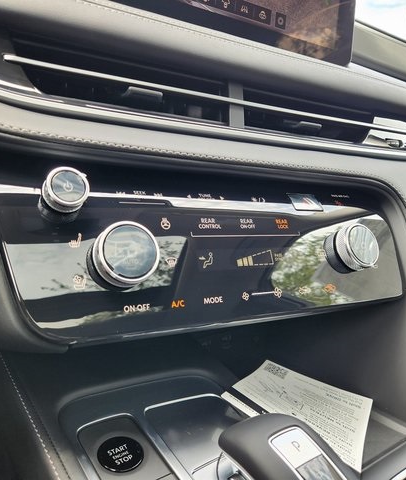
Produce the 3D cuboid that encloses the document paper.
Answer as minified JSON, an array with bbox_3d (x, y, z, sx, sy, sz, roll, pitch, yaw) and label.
[{"bbox_3d":[0.091,0.150,0.388,0.117,0.015,0.117,19,15,24],"label":"document paper"}]

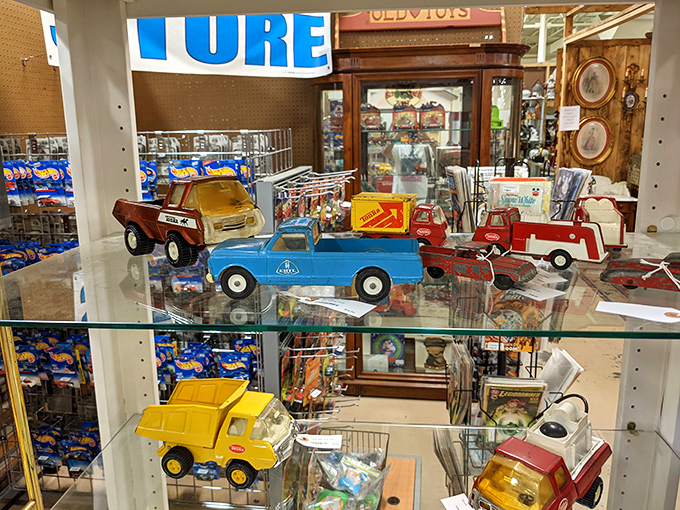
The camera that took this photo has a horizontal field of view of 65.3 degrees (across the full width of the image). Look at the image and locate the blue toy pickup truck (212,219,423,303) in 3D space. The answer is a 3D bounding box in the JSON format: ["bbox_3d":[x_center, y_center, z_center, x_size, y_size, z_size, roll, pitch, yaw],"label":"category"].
[{"bbox_3d":[-0.029,0.001,0.698,0.272,0.096,0.094,1,12,6],"label":"blue toy pickup truck"}]

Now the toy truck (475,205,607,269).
[{"bbox_3d":[0.316,-0.030,0.842,0.202,0.087,0.067,7,15,33],"label":"toy truck"}]

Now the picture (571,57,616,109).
[{"bbox_3d":[2.748,-1.870,5.750,0.495,0.575,0.040,1,12,9],"label":"picture"}]

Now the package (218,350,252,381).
[{"bbox_3d":[-0.366,0.416,1.860,0.108,0.165,0.035,1,12,7],"label":"package"}]

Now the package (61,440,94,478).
[{"bbox_3d":[-0.988,0.771,2.000,0.108,0.165,0.035,1,12,7],"label":"package"}]

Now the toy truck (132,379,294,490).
[{"bbox_3d":[-0.199,0.287,0.870,0.244,0.134,0.094,2,13,14],"label":"toy truck"}]

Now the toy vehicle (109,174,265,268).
[{"bbox_3d":[-0.263,-0.061,0.892,0.273,0.140,0.097,9,15,36],"label":"toy vehicle"}]

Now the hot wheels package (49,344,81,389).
[{"bbox_3d":[-0.997,0.402,1.920,0.108,0.165,0.035,1,12,7],"label":"hot wheels package"}]

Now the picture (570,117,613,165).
[{"bbox_3d":[2.786,-1.267,5.870,0.475,0.545,0.040,1,12,9],"label":"picture"}]

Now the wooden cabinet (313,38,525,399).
[{"bbox_3d":[0.482,-0.148,3.139,1.160,2.000,0.420,1,12,9],"label":"wooden cabinet"}]

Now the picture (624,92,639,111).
[{"bbox_3d":[3.188,-1.679,5.800,0.150,0.200,0.030,1,12,9],"label":"picture"}]

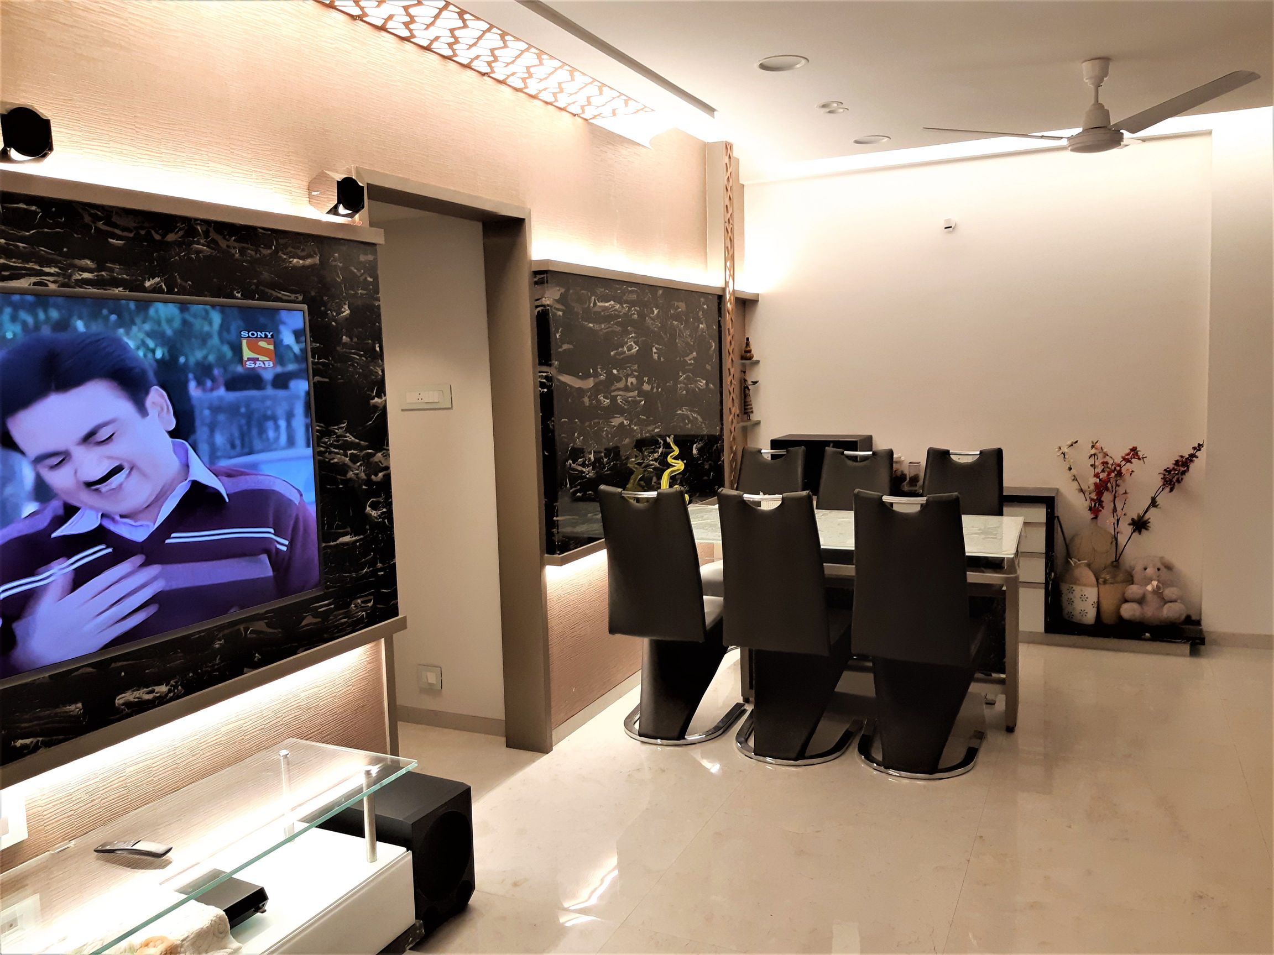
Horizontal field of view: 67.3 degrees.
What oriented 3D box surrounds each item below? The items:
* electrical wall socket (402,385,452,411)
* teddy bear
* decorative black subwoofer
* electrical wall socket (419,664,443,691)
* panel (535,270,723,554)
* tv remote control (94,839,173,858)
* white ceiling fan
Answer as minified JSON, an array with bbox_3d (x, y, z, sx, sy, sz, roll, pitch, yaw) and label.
[{"bbox_3d":[-0.850,-0.324,3.865,0.252,0.099,0.015,1,7,26],"label":"electrical wall socket"},{"bbox_3d":[2.597,0.571,4.810,0.295,0.350,0.220,1,7,26],"label":"teddy bear"},{"bbox_3d":[-0.659,1.036,2.634,0.345,0.352,0.240,2,8,28],"label":"decorative black subwoofer"},{"bbox_3d":[-0.870,0.841,4.029,0.120,0.100,0.015,1,7,26],"label":"electrical wall socket"},{"bbox_3d":[0.067,-0.349,4.463,0.055,1.075,1.870,1,7,26],"label":"panel"},{"bbox_3d":[-1.017,0.748,1.939,0.158,0.026,0.045,0,7,11],"label":"tv remote control"},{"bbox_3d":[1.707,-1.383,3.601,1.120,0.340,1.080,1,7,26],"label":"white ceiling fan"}]

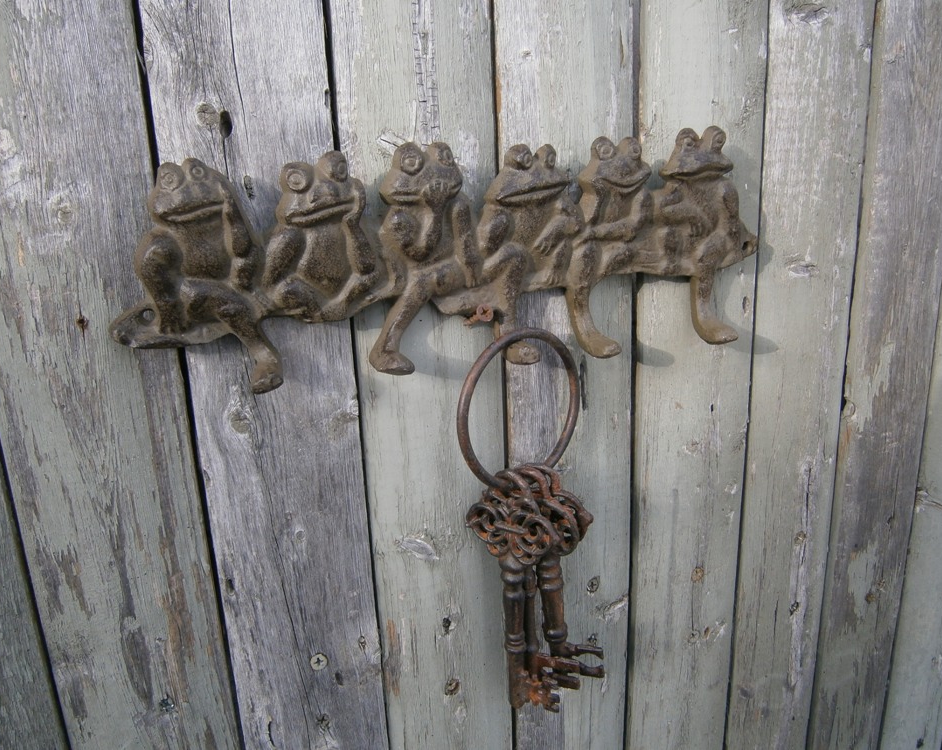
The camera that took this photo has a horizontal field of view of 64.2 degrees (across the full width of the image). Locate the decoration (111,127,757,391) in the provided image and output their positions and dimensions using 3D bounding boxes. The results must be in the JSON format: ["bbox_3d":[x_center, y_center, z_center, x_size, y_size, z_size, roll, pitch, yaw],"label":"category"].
[{"bbox_3d":[0.012,-0.064,0.402,0.381,0.123,0.045,-8,16,-20],"label":"decoration"}]

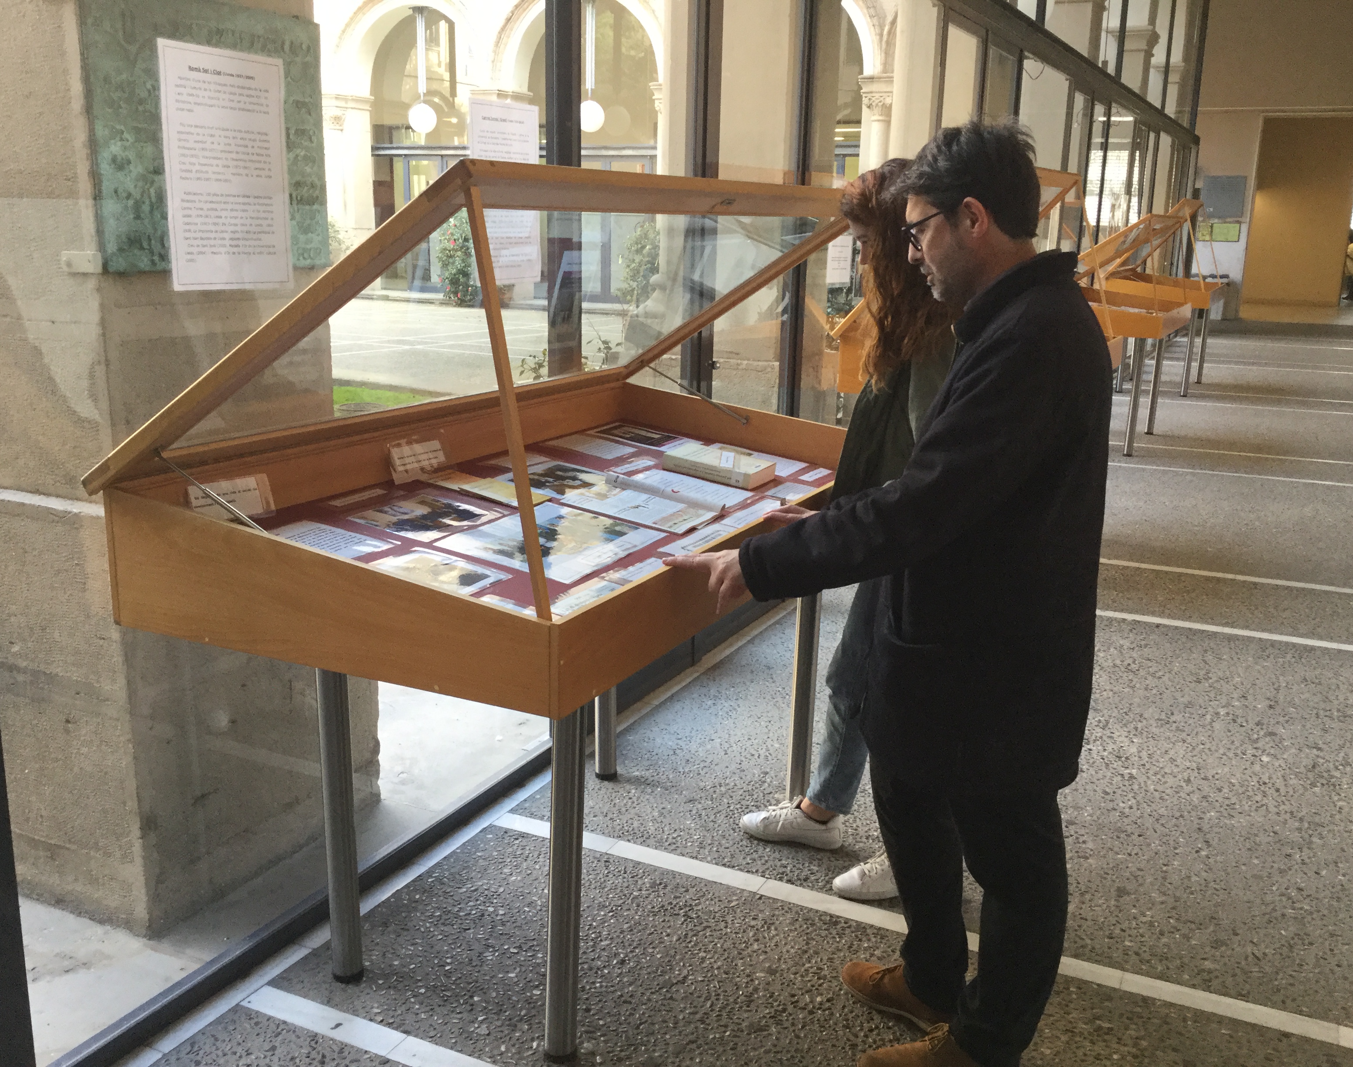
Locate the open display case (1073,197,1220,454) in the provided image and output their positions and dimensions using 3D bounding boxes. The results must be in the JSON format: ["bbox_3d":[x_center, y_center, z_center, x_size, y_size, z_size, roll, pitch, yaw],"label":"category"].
[{"bbox_3d":[2.970,-1.417,8.826,0.930,1.565,1.740,8,16,25],"label":"open display case"}]

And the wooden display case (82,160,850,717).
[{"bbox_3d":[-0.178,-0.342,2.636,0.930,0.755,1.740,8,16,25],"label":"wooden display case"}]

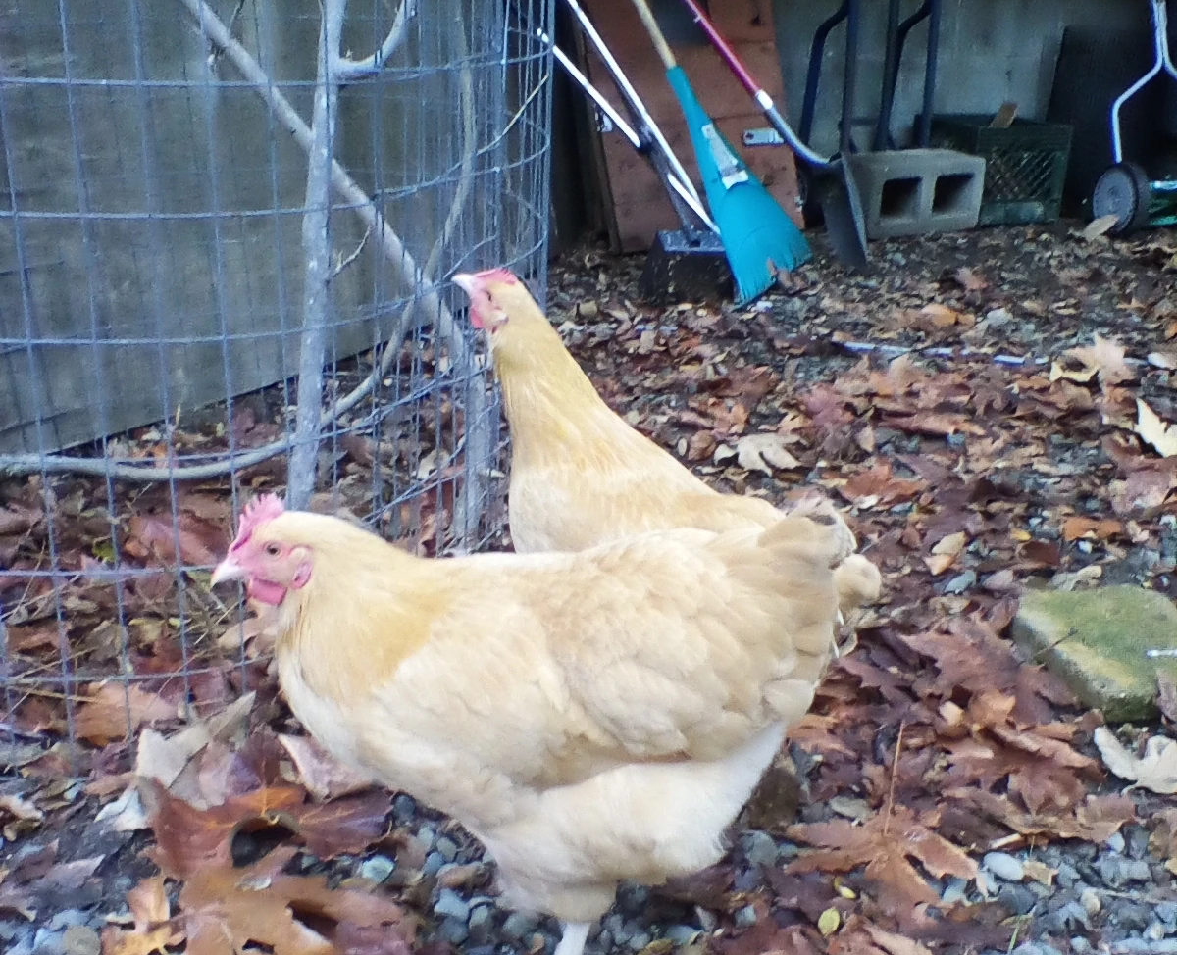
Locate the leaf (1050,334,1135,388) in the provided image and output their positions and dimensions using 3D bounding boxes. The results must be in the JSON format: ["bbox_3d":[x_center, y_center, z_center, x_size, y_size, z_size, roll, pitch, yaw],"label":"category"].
[{"bbox_3d":[0.913,-0.210,2.545,0.148,0.060,0.120,1,20,0],"label":"leaf"}]

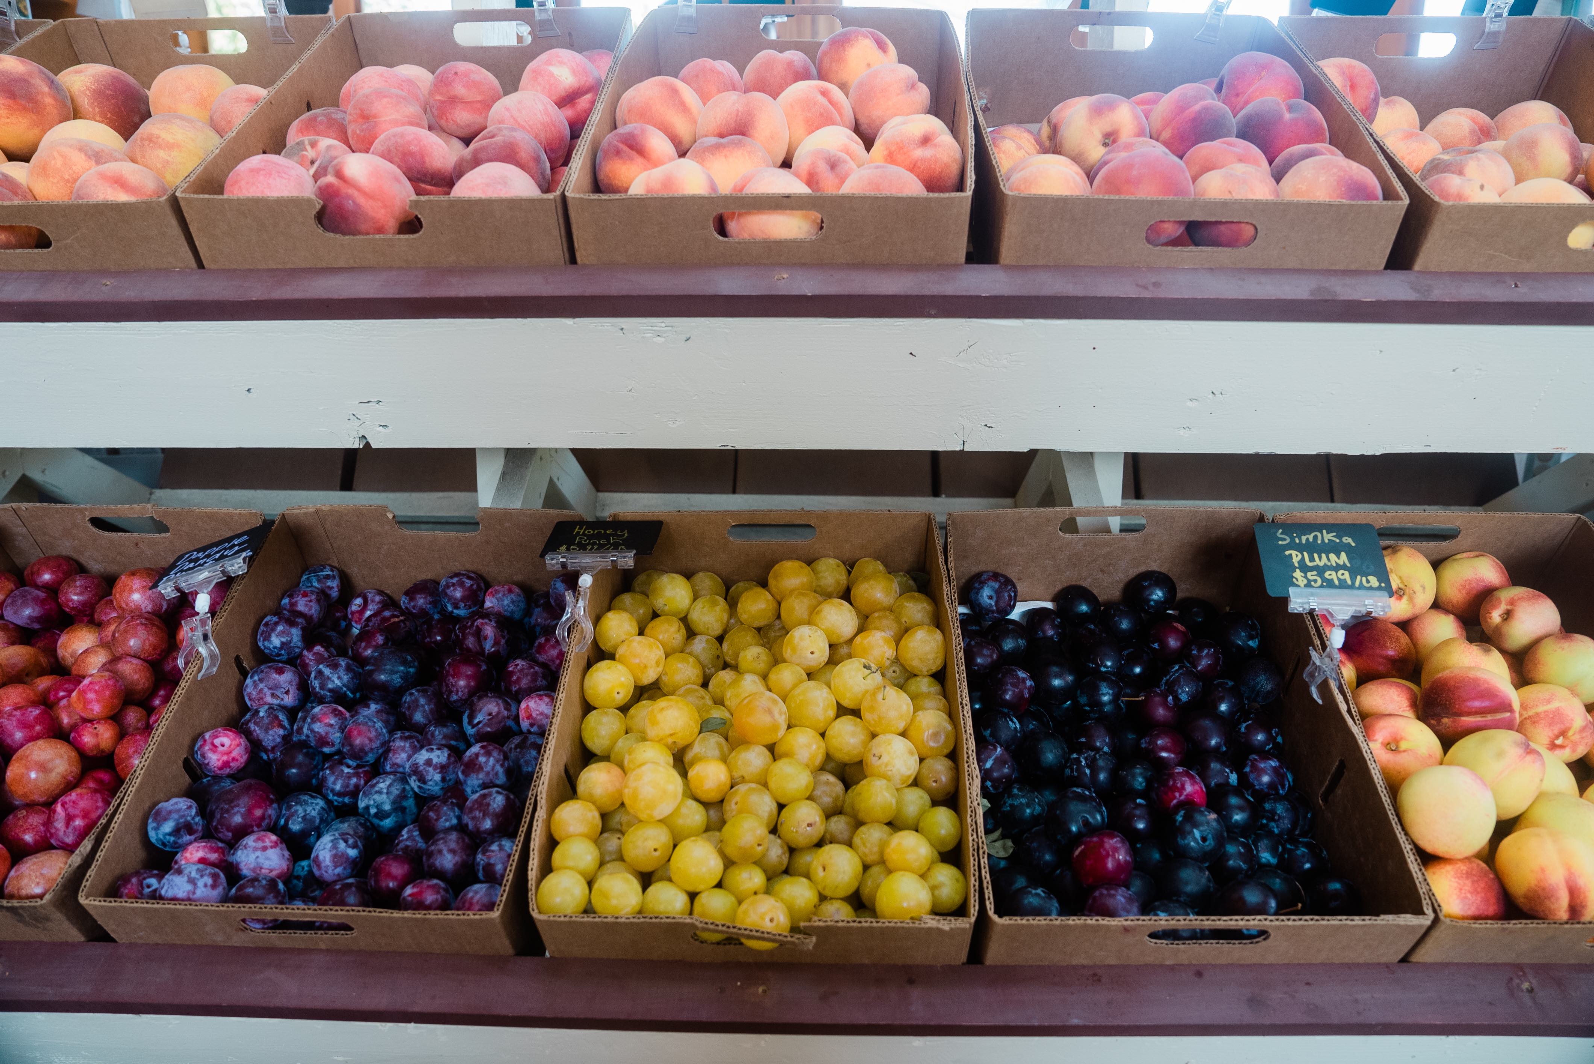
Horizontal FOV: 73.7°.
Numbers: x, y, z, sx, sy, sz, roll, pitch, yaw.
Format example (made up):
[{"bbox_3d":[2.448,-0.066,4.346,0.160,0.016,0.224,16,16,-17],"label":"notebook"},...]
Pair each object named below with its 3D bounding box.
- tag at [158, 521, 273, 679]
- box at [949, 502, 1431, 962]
[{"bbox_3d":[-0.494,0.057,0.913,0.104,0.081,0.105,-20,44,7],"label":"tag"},{"bbox_3d":[0.294,0.170,0.925,0.304,0.126,0.405,0,45,2],"label":"box"}]

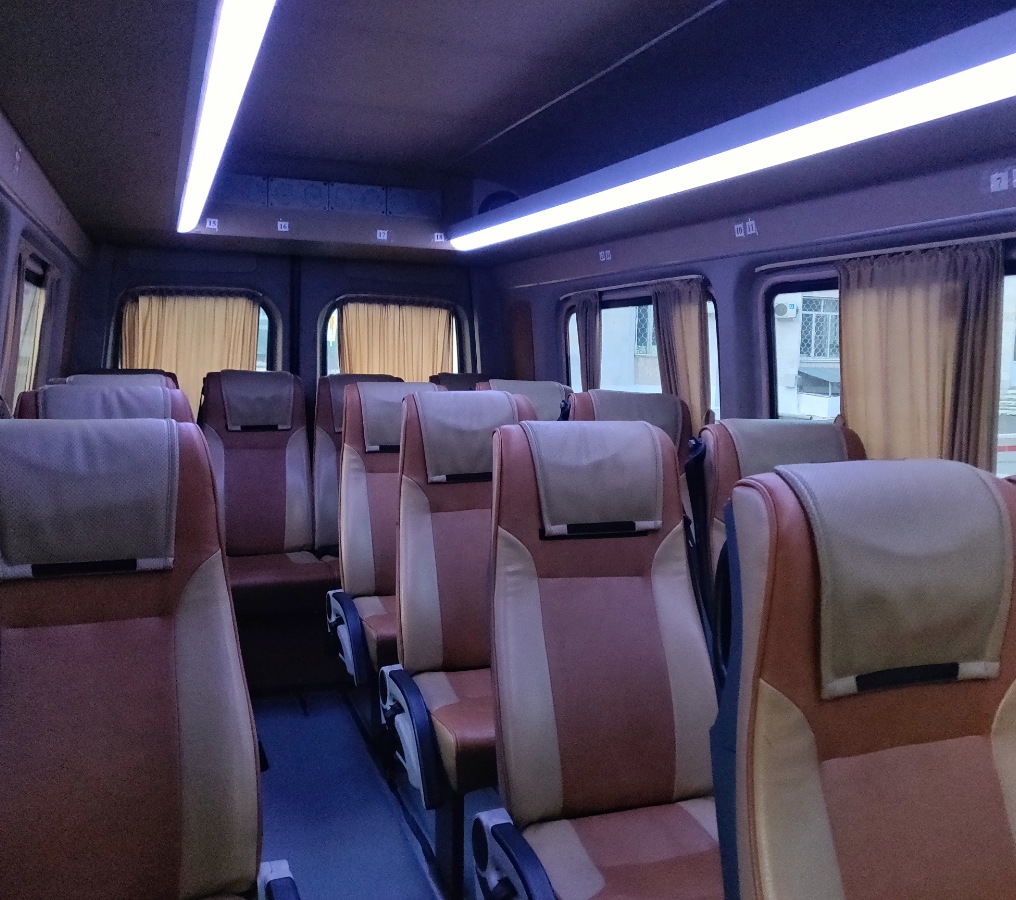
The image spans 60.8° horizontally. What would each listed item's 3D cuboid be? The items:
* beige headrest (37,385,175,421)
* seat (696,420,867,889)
[{"bbox_3d":[-0.988,-0.027,2.145,0.294,0.253,0.150,-2,8,-22],"label":"beige headrest"},{"bbox_3d":[0.685,0.487,1.661,0.444,1.071,0.647,-1,7,-22],"label":"seat"}]

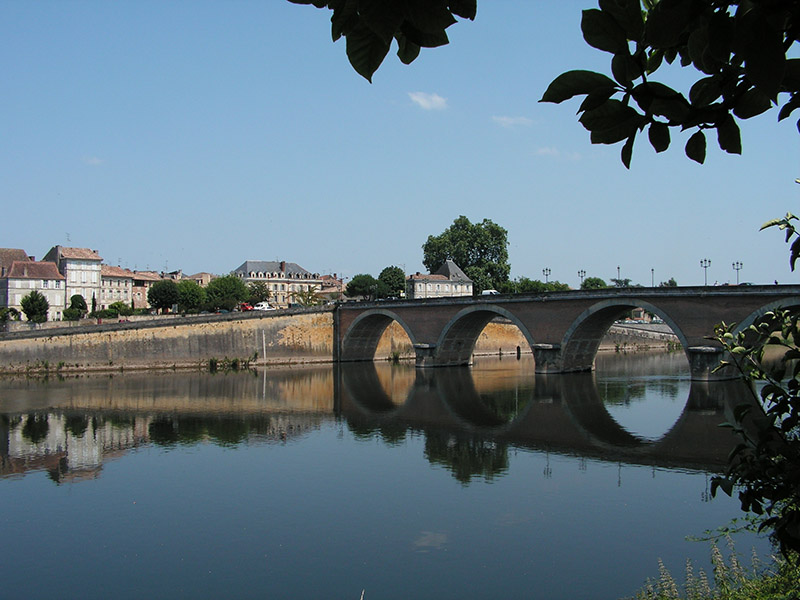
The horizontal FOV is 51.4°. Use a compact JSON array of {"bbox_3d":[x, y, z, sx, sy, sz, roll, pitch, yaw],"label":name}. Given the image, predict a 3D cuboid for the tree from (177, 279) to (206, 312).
[{"bbox_3d":[-47.480,-0.910,189.000,6.990,7.890,6.800,0,-1,0],"label":"tree"}]

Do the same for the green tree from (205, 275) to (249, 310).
[{"bbox_3d":[-39.620,-1.540,190.000,9.950,8.480,9.200,0,-1,0],"label":"green tree"}]

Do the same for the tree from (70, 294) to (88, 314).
[{"bbox_3d":[-65.870,1.130,171.000,3.680,4.500,3.600,0,-1,0],"label":"tree"}]

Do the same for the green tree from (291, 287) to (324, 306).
[{"bbox_3d":[-23.090,-0.690,210.000,8.580,5.430,7.500,0,-2,0],"label":"green tree"}]

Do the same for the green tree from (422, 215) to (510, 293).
[{"bbox_3d":[21.180,-12.770,264.000,27.760,28.400,26.000,0,-2,0],"label":"green tree"}]

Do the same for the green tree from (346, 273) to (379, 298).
[{"bbox_3d":[-9.960,-3.050,221.000,8.500,7.970,8.000,0,-2,0],"label":"green tree"}]

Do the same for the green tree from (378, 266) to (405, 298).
[{"bbox_3d":[-2.300,-4.080,219.000,6.930,9.420,6.800,0,-1,0],"label":"green tree"}]

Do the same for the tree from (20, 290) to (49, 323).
[{"bbox_3d":[-73.360,1.410,167.000,5.580,6.580,5.600,0,-1,0],"label":"tree"}]

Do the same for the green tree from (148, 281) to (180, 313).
[{"bbox_3d":[-53.100,-0.670,187.000,6.860,7.420,6.500,0,-2,0],"label":"green tree"}]

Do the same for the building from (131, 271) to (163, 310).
[{"bbox_3d":[-60.980,-1.950,194.530,8.000,9.180,9.000,1,-2,-38],"label":"building"}]

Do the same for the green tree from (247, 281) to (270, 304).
[{"bbox_3d":[-34.460,-1.280,203.000,5.730,6.710,5.800,0,-2,0],"label":"green tree"}]

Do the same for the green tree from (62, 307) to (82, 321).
[{"bbox_3d":[-66.520,2.740,169.000,4.050,2.830,3.600,0,-1,0],"label":"green tree"}]

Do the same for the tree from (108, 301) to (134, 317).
[{"bbox_3d":[-58.910,1.850,176.000,5.500,3.280,4.500,0,-2,0],"label":"tree"}]

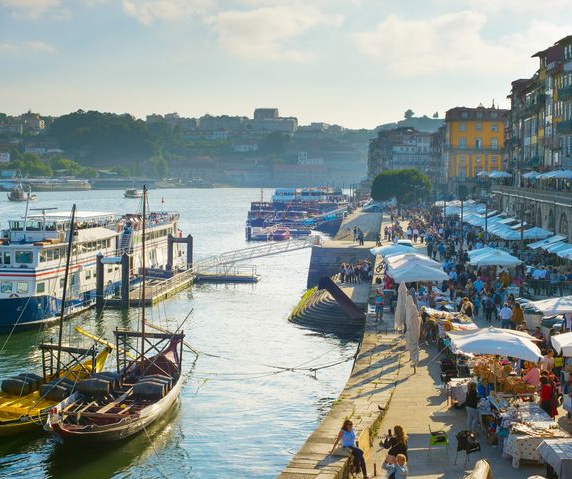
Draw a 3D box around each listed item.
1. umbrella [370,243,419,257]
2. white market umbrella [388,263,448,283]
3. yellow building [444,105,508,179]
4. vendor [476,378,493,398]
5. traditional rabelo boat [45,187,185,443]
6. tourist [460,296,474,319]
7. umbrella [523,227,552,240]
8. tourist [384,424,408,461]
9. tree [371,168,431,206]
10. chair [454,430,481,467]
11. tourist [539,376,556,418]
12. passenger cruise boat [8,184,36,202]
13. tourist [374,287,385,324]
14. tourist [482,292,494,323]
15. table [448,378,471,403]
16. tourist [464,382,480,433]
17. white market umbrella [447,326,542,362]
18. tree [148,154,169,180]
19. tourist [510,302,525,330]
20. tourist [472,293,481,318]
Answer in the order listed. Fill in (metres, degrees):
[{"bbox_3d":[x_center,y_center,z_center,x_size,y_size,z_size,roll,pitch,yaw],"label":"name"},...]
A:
[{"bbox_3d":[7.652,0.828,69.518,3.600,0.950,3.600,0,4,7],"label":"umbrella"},{"bbox_3d":[8.110,3.169,61.631,3.200,2.850,3.100,0,4,-3],"label":"white market umbrella"},{"bbox_3d":[47.072,-20.654,246.500,13.500,23.500,13.000,1,4,7],"label":"yellow building"},{"bbox_3d":[5.966,4.920,30.036,0.460,1.500,0.360,-1,4,-20],"label":"vendor"},{"bbox_3d":[-8.362,3.109,49.300,4.200,11.300,13.400,1,4,18],"label":"traditional rabelo boat"},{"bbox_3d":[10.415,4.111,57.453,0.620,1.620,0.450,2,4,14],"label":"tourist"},{"bbox_3d":[22.077,0.564,89.500,3.100,2.900,3.100,0,4,6],"label":"umbrella"},{"bbox_3d":[3.144,6.052,28.202,0.500,1.660,0.500,2,4,20],"label":"tourist"},{"bbox_3d":[22.087,-9.092,191.095,11.800,9.200,11.500,0,4,7],"label":"tree"},{"bbox_3d":[5.003,5.730,27.700,0.600,0.860,0.570,-3,5,-37],"label":"chair"},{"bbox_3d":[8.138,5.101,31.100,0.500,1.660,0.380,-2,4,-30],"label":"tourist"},{"bbox_3d":[-95.107,-16.752,360.000,4.200,6.200,12.000,4,5,37],"label":"passenger cruise boat"},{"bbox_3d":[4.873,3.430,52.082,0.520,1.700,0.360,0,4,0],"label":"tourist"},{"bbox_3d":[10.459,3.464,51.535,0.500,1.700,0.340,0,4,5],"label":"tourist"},{"bbox_3d":[6.546,5.830,37.686,0.950,0.860,1.150,1,4,6],"label":"table"},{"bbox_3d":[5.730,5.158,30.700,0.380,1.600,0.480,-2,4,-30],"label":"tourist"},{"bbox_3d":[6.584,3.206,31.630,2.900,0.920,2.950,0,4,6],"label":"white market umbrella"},{"bbox_3d":[-86.761,-49.675,680.000,13.600,16.300,13.200,1,4,0],"label":"tree"},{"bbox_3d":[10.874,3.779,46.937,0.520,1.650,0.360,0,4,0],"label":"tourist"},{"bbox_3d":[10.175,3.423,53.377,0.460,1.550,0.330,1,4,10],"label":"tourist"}]

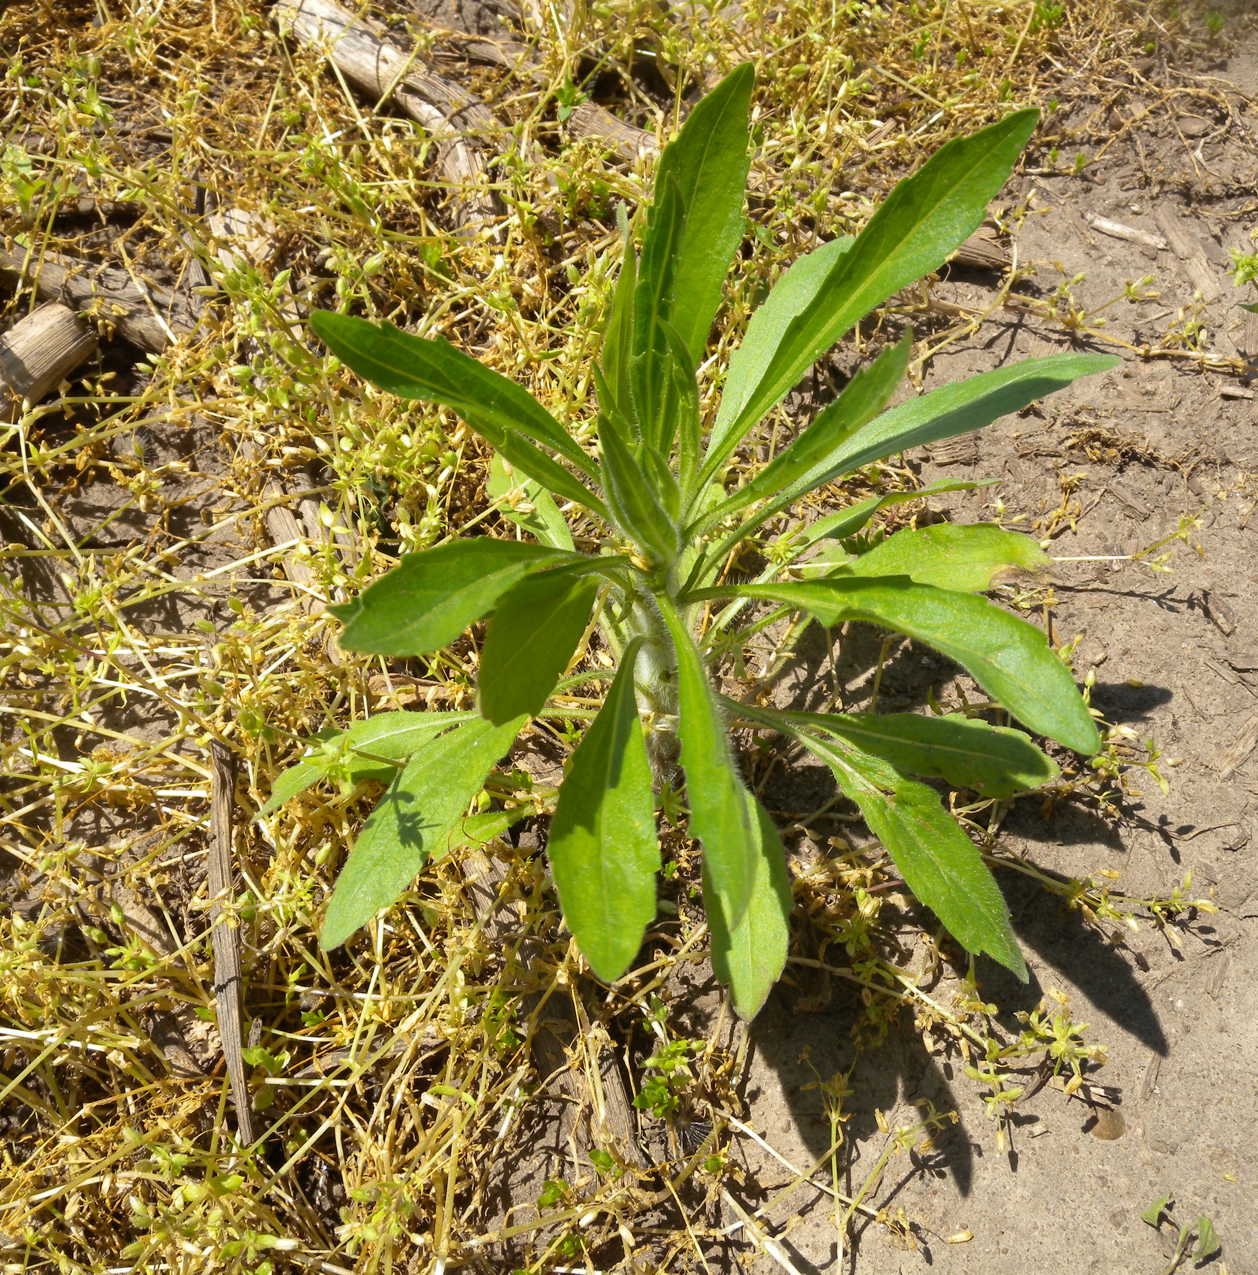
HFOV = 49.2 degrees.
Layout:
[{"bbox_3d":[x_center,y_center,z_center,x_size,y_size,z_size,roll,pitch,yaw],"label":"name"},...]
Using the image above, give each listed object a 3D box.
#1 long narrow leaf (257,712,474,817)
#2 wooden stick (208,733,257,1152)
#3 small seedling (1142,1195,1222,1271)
[{"bbox_3d":[-0.075,0.037,0.393,0.067,0.014,0.022,-19,60,-11],"label":"long narrow leaf"},{"bbox_3d":[-0.107,0.078,0.373,0.008,0.007,0.115,-10,59,-6],"label":"wooden stick"},{"bbox_3d":[0.137,0.148,0.340,0.020,0.011,0.021,0,58,0],"label":"small seedling"}]

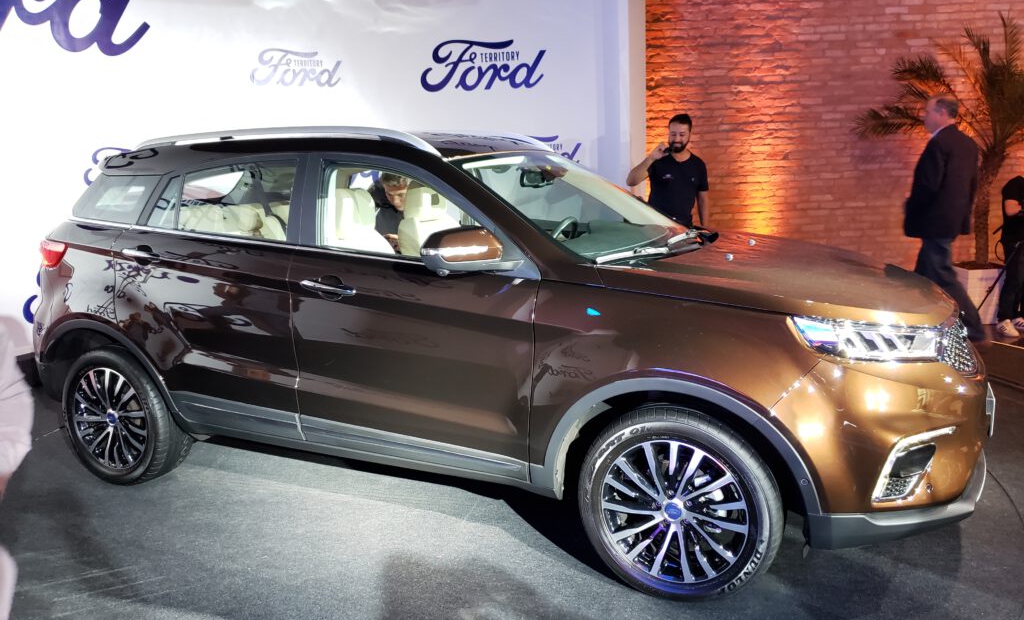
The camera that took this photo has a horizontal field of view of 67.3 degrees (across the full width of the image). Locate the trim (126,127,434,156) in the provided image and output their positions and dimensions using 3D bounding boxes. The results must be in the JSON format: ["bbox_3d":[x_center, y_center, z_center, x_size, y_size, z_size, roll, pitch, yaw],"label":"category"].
[{"bbox_3d":[-1.031,-0.723,3.341,1.680,0.140,0.080,4,13,24],"label":"trim"}]

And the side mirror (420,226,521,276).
[{"bbox_3d":[-0.146,-0.193,2.610,0.230,0.180,0.260,4,13,24],"label":"side mirror"}]

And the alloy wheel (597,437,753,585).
[{"bbox_3d":[0.575,0.665,2.662,0.500,0.500,0.180,4,13,24],"label":"alloy wheel"}]

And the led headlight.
[{"bbox_3d":[1.115,0.096,2.415,0.450,0.190,0.420,4,13,24],"label":"led headlight"}]

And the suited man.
[{"bbox_3d":[3.083,-0.625,5.562,0.580,1.816,0.500,2,13,19],"label":"suited man"}]

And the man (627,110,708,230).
[{"bbox_3d":[1.090,-0.478,5.383,0.560,1.728,0.360,0,12,7],"label":"man"}]

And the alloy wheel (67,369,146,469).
[{"bbox_3d":[-1.900,0.508,3.770,0.500,0.500,0.180,4,13,24],"label":"alloy wheel"}]

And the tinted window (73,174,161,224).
[{"bbox_3d":[-1.879,-0.526,3.631,0.588,0.257,0.060,5,-12,30],"label":"tinted window"}]

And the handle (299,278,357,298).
[{"bbox_3d":[-0.710,-0.085,2.958,0.250,0.050,0.055,4,13,24],"label":"handle"}]

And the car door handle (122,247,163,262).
[{"bbox_3d":[-1.620,-0.241,3.365,0.230,0.050,0.055,4,13,24],"label":"car door handle"}]

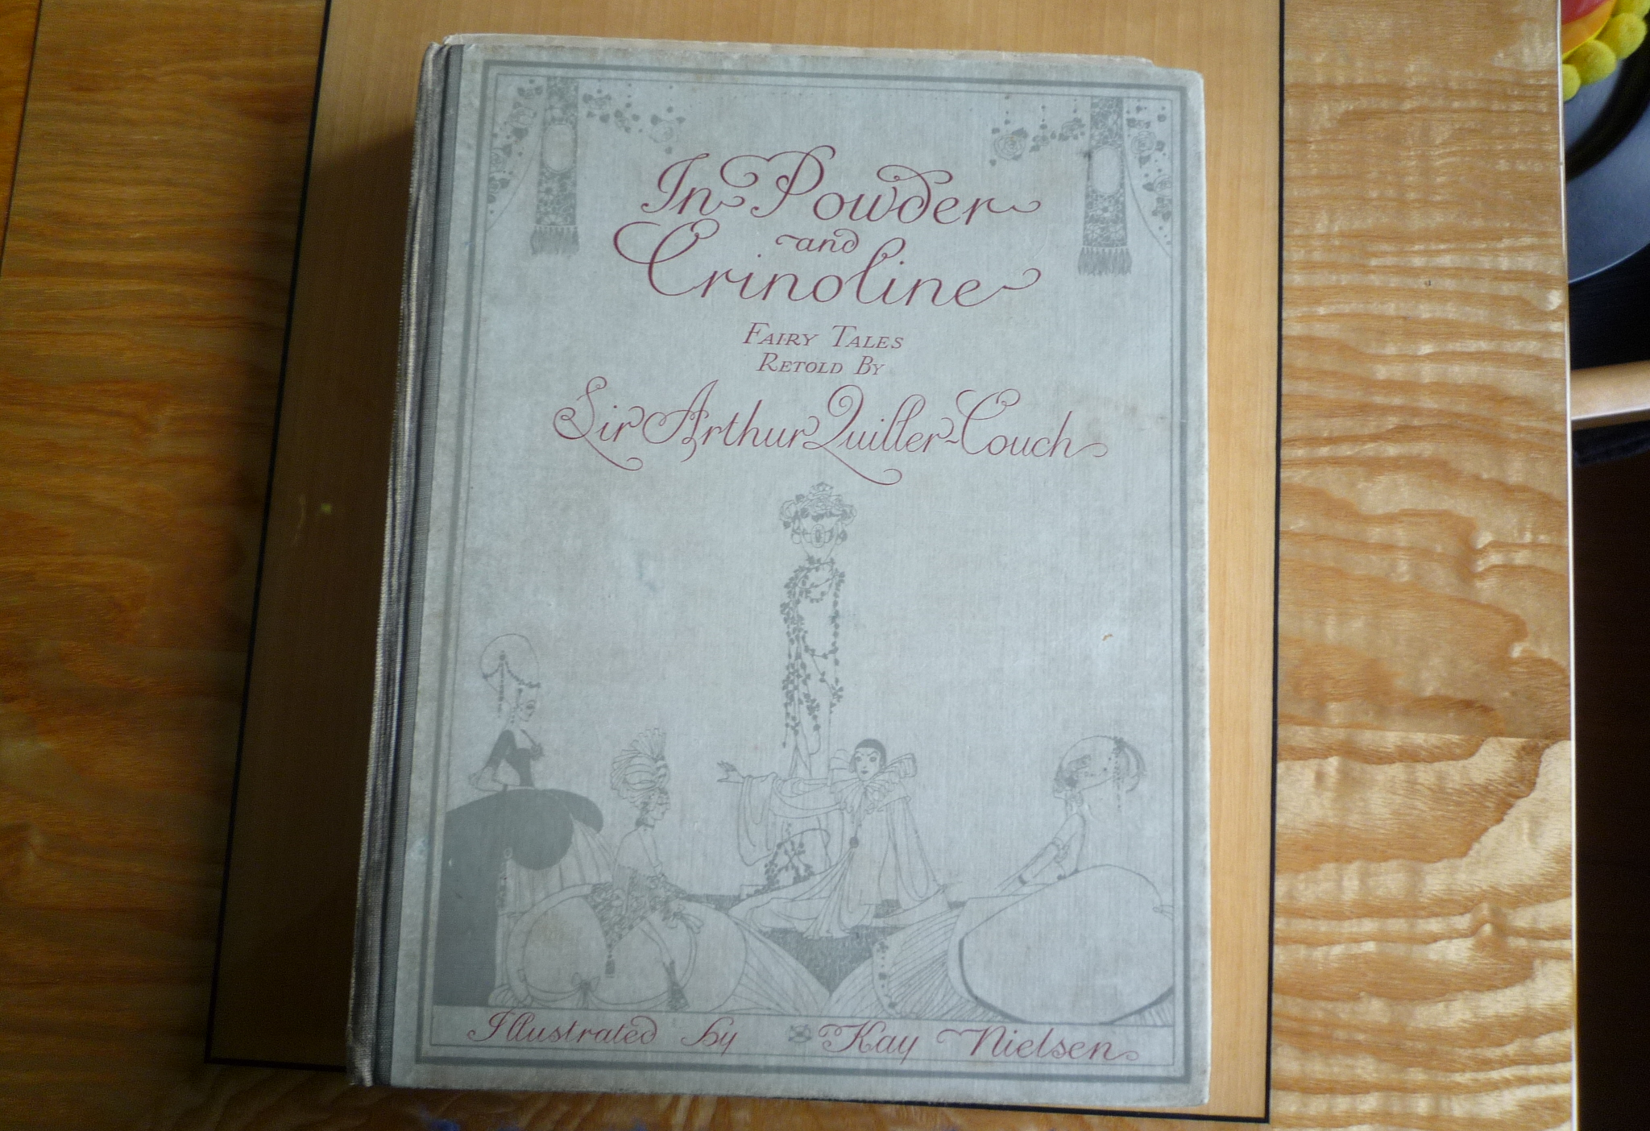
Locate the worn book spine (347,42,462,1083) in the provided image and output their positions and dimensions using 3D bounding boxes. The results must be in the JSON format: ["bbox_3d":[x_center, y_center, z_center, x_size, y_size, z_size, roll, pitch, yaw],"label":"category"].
[{"bbox_3d":[-0.124,-0.006,0.363,0.018,0.036,0.304,2,83,-1],"label":"worn book spine"}]

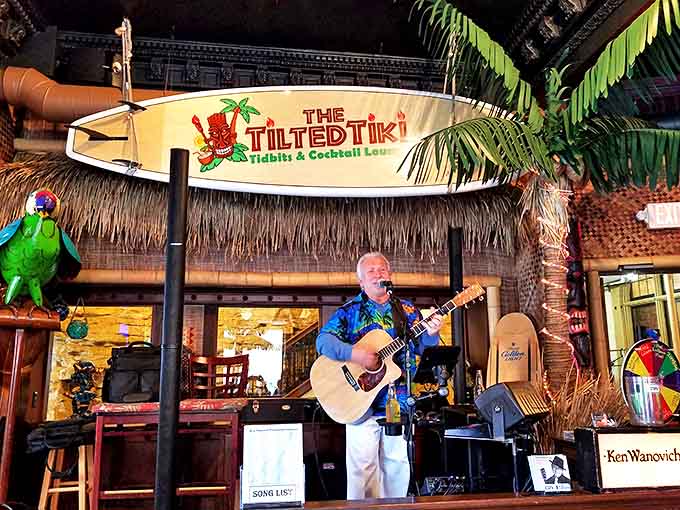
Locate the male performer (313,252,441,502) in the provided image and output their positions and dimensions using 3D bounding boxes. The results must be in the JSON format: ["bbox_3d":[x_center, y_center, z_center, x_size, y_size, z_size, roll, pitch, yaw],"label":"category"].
[{"bbox_3d":[0.210,0.839,2.700,0.650,1.730,0.460,-1,-10,0],"label":"male performer"}]

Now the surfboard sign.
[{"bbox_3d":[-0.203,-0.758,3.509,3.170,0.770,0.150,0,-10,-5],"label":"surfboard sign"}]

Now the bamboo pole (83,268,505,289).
[{"bbox_3d":[-0.288,0.185,3.887,3.250,0.095,0.095,1,0,-9],"label":"bamboo pole"}]

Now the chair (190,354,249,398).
[{"bbox_3d":[-0.840,1.184,3.274,0.440,1.070,0.470,1,-7,-6],"label":"chair"}]

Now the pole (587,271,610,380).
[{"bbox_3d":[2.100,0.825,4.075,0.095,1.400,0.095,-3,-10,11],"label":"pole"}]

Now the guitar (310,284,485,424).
[{"bbox_3d":[0.322,0.469,2.655,1.030,0.400,0.120,-37,-20,5],"label":"guitar"}]

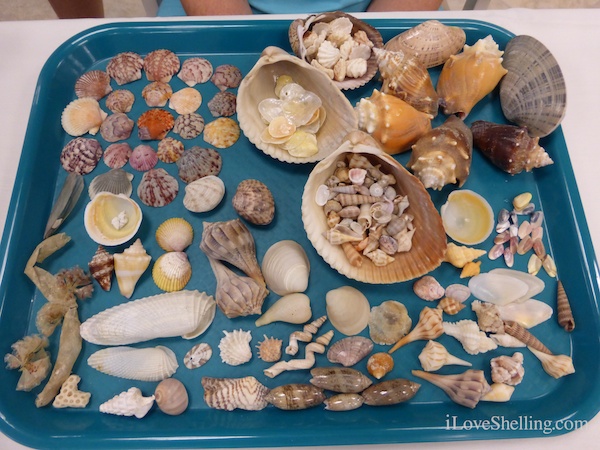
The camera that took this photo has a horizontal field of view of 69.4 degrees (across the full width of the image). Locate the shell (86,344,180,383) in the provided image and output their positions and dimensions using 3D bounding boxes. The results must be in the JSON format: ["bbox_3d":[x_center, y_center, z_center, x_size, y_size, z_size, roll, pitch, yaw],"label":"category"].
[{"bbox_3d":[-0.122,0.099,0.314,0.066,0.012,0.026,4,70,1],"label":"shell"}]

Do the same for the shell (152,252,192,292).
[{"bbox_3d":[-0.101,0.035,0.338,0.029,0.011,0.033,15,71,5],"label":"shell"}]

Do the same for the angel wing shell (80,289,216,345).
[{"bbox_3d":[-0.114,0.072,0.323,0.104,0.019,0.036,-11,71,-5],"label":"angel wing shell"}]

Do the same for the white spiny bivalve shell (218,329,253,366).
[{"bbox_3d":[-0.048,0.089,0.320,0.028,0.010,0.027,38,74,12],"label":"white spiny bivalve shell"}]

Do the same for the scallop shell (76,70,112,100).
[{"bbox_3d":[-0.189,-0.128,0.394,0.035,0.013,0.034,28,72,9],"label":"scallop shell"}]

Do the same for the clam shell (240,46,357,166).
[{"bbox_3d":[-0.004,-0.093,0.368,0.090,0.043,0.108,-23,72,-8],"label":"clam shell"}]

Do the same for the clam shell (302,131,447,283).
[{"bbox_3d":[0.049,-0.010,0.339,0.097,0.048,0.124,-17,72,-7],"label":"clam shell"}]

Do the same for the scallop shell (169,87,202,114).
[{"bbox_3d":[-0.108,-0.115,0.403,0.034,0.009,0.029,-21,72,-8],"label":"scallop shell"}]

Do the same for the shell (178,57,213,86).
[{"bbox_3d":[-0.098,-0.146,0.404,0.032,0.009,0.032,24,72,8],"label":"shell"}]

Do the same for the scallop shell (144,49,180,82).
[{"bbox_3d":[-0.133,-0.153,0.416,0.034,0.009,0.035,-4,70,-2],"label":"scallop shell"}]

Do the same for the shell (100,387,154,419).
[{"bbox_3d":[-0.121,0.126,0.305,0.040,0.017,0.021,-14,72,-5],"label":"shell"}]

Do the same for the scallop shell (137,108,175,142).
[{"bbox_3d":[-0.130,-0.091,0.384,0.033,0.009,0.033,0,70,-1],"label":"scallop shell"}]

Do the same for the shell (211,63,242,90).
[{"bbox_3d":[-0.069,-0.139,0.403,0.028,0.008,0.029,13,71,4],"label":"shell"}]

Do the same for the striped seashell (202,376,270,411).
[{"bbox_3d":[-0.047,0.119,0.308,0.050,0.015,0.024,0,71,0],"label":"striped seashell"}]

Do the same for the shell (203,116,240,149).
[{"bbox_3d":[-0.071,-0.084,0.391,0.033,0.009,0.030,-38,75,-13],"label":"shell"}]

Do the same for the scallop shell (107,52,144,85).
[{"bbox_3d":[-0.164,-0.149,0.404,0.034,0.010,0.035,-20,72,-7],"label":"scallop shell"}]

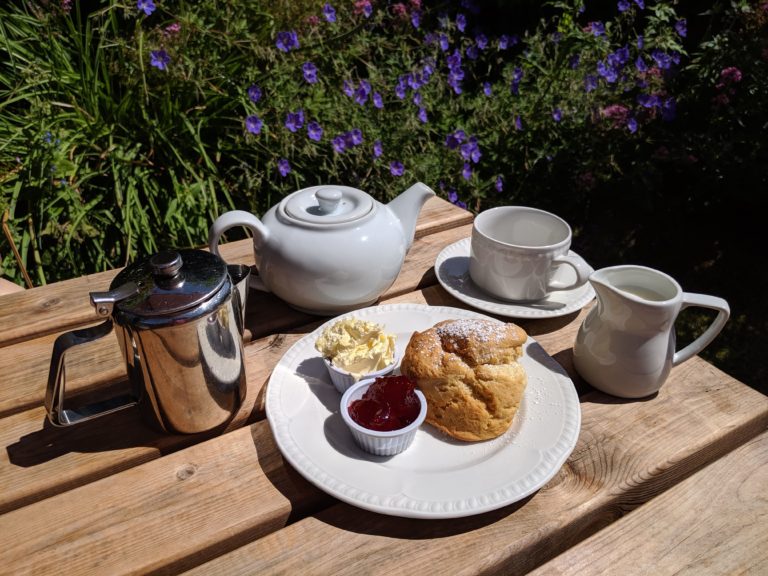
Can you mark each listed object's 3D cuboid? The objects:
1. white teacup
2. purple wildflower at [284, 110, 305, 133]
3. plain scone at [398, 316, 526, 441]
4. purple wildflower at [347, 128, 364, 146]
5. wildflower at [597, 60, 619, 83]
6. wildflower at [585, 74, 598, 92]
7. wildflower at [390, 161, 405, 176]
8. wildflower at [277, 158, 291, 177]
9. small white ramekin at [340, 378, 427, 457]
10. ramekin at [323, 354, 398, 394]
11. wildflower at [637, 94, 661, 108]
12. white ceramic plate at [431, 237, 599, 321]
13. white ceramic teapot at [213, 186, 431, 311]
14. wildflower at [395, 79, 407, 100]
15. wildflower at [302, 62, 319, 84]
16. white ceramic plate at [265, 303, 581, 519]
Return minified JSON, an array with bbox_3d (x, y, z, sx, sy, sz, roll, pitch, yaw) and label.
[{"bbox_3d":[0.143,-0.030,0.586,0.113,0.063,0.090,10,33,15],"label":"white teacup"},{"bbox_3d":[-0.206,-0.384,1.380,0.044,0.048,0.031,-4,32,-7],"label":"purple wildflower"},{"bbox_3d":[0.061,0.064,0.455,0.093,0.064,0.083,0,32,0],"label":"plain scone"},{"bbox_3d":[-0.063,-0.328,1.300,0.039,0.039,0.032,-1,32,-2],"label":"purple wildflower"},{"bbox_3d":[0.548,-0.531,1.470,0.050,0.050,0.034,11,34,17],"label":"wildflower"},{"bbox_3d":[0.520,-0.512,1.500,0.033,0.043,0.028,11,33,16],"label":"wildflower"},{"bbox_3d":[0.027,-0.250,1.250,0.029,0.033,0.028,1,32,1],"label":"wildflower"},{"bbox_3d":[-0.228,-0.274,1.360,0.036,0.042,0.028,-5,33,-8],"label":"wildflower"},{"bbox_3d":[0.001,0.092,0.420,0.059,0.029,0.059,1,32,0],"label":"small white ramekin"},{"bbox_3d":[-0.018,0.065,0.486,0.060,0.031,0.060,0,32,0],"label":"ramekin"},{"bbox_3d":[0.662,-0.467,1.500,0.058,0.033,0.037,13,34,20],"label":"wildflower"},{"bbox_3d":[0.125,-0.008,0.569,0.152,0.022,0.152,0,32,0],"label":"white ceramic plate"},{"bbox_3d":[-0.051,-0.039,0.539,0.202,0.104,0.136,-8,33,-13],"label":"white ceramic teapot"},{"bbox_3d":[0.039,-0.474,1.430,0.033,0.047,0.030,1,32,1],"label":"wildflower"},{"bbox_3d":[-0.175,-0.512,1.430,0.039,0.048,0.028,-3,33,-6],"label":"wildflower"},{"bbox_3d":[0.029,0.086,0.469,0.236,0.023,0.236,0,32,0],"label":"white ceramic plate"}]

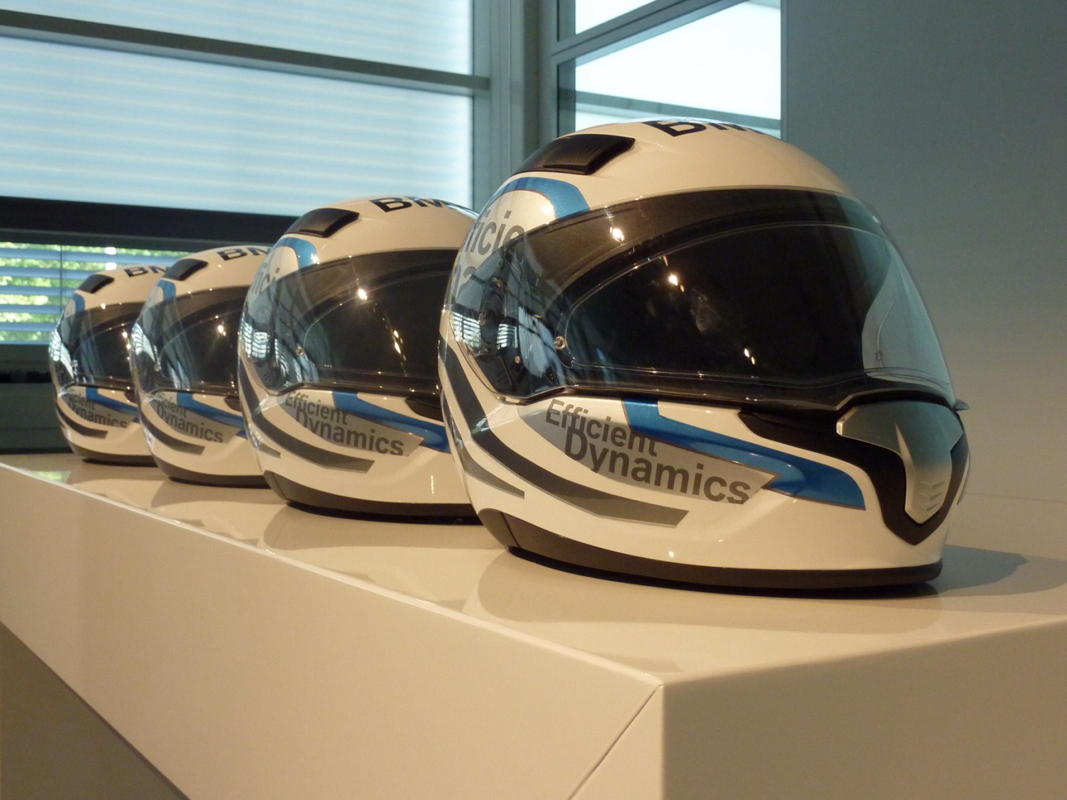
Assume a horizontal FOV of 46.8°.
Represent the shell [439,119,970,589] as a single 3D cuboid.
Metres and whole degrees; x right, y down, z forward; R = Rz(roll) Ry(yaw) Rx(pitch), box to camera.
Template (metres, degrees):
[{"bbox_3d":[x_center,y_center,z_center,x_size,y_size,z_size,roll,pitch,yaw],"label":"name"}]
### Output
[{"bbox_3d":[0.091,-0.038,0.759,0.250,0.270,0.345,0,1,-41],"label":"shell"}]

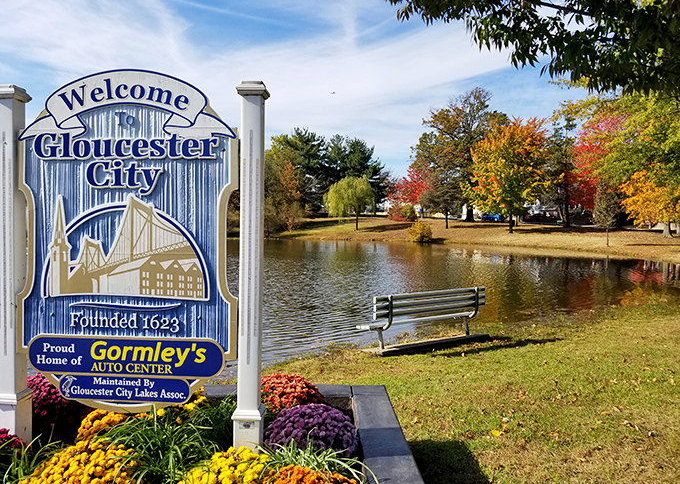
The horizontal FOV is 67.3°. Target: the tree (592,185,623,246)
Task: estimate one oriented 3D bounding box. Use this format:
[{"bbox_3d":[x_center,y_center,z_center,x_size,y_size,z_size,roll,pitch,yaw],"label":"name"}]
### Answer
[{"bbox_3d":[23.571,-2.423,45.000,2.643,5.639,2.643,0,2,0],"label":"tree"}]

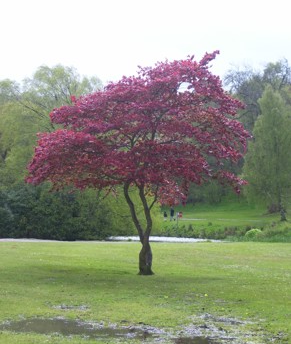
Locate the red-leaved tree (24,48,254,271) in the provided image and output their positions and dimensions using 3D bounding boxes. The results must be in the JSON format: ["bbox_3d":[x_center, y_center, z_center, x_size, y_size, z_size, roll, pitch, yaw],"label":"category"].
[{"bbox_3d":[-0.200,-0.230,19.600,5.500,5.550,5.200,0,-3,0],"label":"red-leaved tree"}]

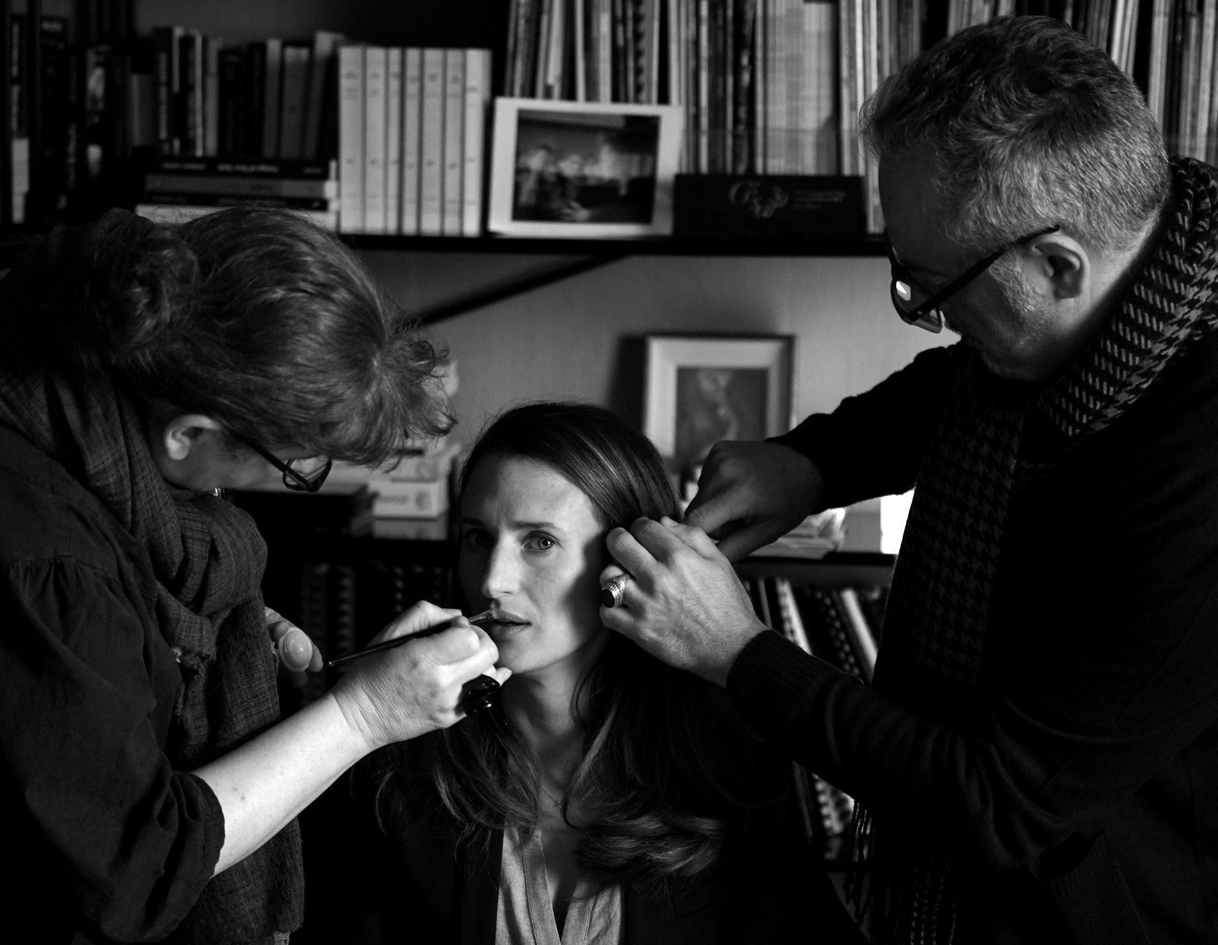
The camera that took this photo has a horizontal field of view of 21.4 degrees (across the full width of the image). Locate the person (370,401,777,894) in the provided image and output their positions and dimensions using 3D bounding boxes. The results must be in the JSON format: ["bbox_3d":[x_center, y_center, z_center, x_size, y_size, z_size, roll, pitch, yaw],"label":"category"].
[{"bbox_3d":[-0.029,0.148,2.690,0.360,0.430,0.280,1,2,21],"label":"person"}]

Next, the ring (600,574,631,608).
[{"bbox_3d":[0.006,0.096,2.600,0.013,0.023,0.027,28,37,28],"label":"ring"}]

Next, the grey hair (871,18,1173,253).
[{"bbox_3d":[0.311,-0.252,2.470,0.205,0.200,0.180,-27,-2,16],"label":"grey hair"}]

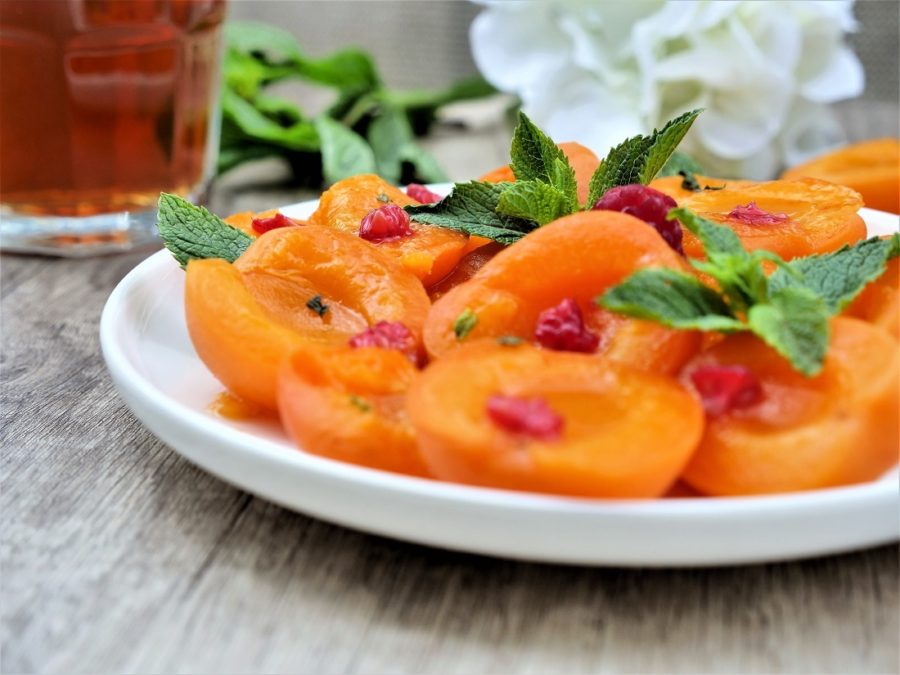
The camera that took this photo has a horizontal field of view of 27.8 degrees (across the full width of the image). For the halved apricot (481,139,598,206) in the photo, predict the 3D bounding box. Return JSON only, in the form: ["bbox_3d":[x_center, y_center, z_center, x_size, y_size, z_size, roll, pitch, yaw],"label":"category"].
[{"bbox_3d":[0.023,-0.035,0.430,0.036,0.024,0.036,-2,31,1],"label":"halved apricot"}]

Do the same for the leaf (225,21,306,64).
[{"bbox_3d":[-0.062,-0.098,0.605,0.032,0.012,0.020,0,19,0],"label":"leaf"}]

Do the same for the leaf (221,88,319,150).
[{"bbox_3d":[-0.056,-0.067,0.560,0.034,0.014,0.018,7,21,19],"label":"leaf"}]

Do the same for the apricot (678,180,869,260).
[{"bbox_3d":[0.070,-0.020,0.405,0.042,0.021,0.042,0,19,0],"label":"apricot"}]

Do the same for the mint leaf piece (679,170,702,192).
[{"bbox_3d":[0.056,-0.036,0.420,0.006,0.004,0.005,1,19,0],"label":"mint leaf piece"}]

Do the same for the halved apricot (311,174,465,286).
[{"bbox_3d":[-0.014,-0.016,0.402,0.038,0.021,0.040,3,37,-1],"label":"halved apricot"}]

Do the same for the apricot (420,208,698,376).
[{"bbox_3d":[0.021,-0.002,0.355,0.051,0.024,0.043,0,39,0],"label":"apricot"}]

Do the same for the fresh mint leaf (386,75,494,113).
[{"bbox_3d":[-0.003,-0.083,0.620,0.040,0.010,0.016,-7,21,-19],"label":"fresh mint leaf"}]

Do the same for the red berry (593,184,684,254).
[{"bbox_3d":[0.038,-0.024,0.372,0.017,0.015,0.018,0,19,0],"label":"red berry"}]

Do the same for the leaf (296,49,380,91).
[{"bbox_3d":[-0.037,-0.088,0.600,0.030,0.012,0.018,3,20,9],"label":"leaf"}]

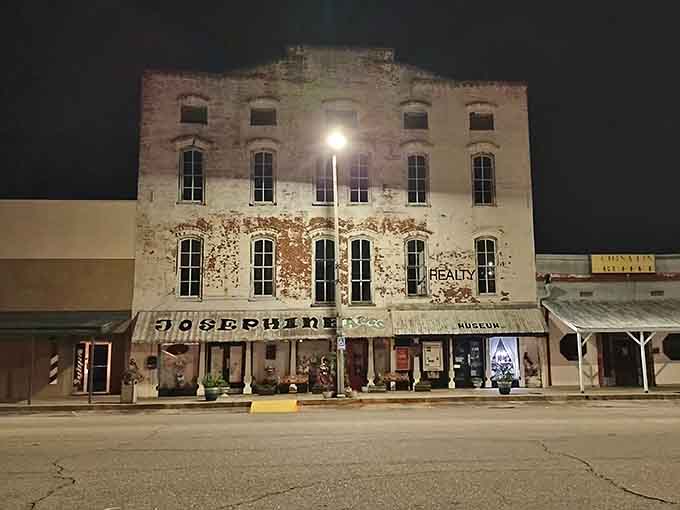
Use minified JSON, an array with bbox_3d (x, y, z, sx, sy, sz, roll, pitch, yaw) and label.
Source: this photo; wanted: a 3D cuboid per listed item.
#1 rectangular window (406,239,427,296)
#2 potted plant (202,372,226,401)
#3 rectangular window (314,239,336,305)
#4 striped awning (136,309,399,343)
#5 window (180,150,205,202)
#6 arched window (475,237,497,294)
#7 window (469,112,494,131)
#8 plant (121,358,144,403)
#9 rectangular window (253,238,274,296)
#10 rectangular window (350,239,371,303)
[{"bbox_3d":[3.298,0.535,22.721,0.914,2.501,0.180,0,-8,-5],"label":"rectangular window"},{"bbox_3d":[-4.794,5.033,20.300,0.938,1.050,0.863,0,-8,-5],"label":"potted plant"},{"bbox_3d":[-0.601,0.696,22.367,0.992,2.799,0.180,0,-8,-5],"label":"rectangular window"},{"bbox_3d":[-2.976,2.849,21.451,10.246,1.198,0.750,0,-8,-5],"label":"striped awning"},{"bbox_3d":[-6.245,-3.356,22.458,0.996,2.379,0.180,0,-8,-5],"label":"window"},{"bbox_3d":[6.554,0.514,23.729,0.916,2.516,0.200,0,-7,-4],"label":"arched window"},{"bbox_3d":[6.541,-6.171,24.517,1.230,0.864,0.200,0,-7,-4],"label":"window"},{"bbox_3d":[-7.785,4.709,19.900,0.900,1.618,0.828,0,-8,-5],"label":"plant"},{"bbox_3d":[-3.317,0.542,22.999,0.946,2.525,0.200,0,-7,-4],"label":"rectangular window"},{"bbox_3d":[0.945,0.695,23.035,0.987,2.833,0.180,0,-7,-6],"label":"rectangular window"}]

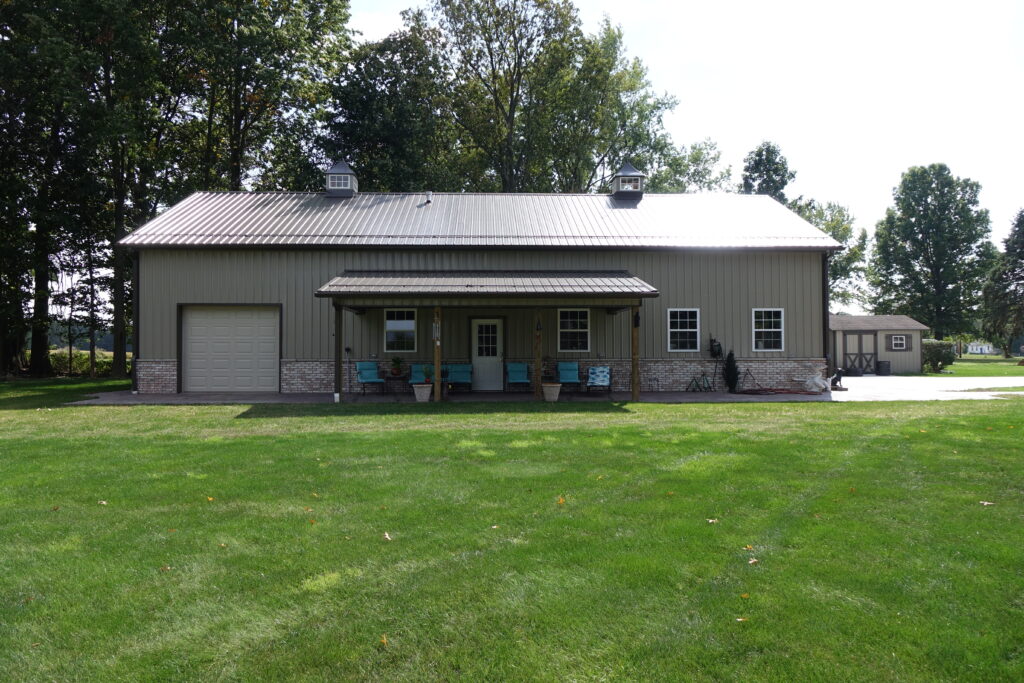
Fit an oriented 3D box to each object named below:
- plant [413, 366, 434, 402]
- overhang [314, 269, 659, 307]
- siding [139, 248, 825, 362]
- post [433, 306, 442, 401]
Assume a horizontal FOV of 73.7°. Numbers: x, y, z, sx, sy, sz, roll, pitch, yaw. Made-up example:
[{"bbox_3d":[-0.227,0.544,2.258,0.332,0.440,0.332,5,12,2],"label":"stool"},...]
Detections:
[{"bbox_3d":[-2.130,1.010,16.330,0.480,0.850,0.480,0,-1,-1],"label":"plant"},{"bbox_3d":[-0.610,-1.450,17.580,8.000,1.170,3.500,0,0,-1],"label":"overhang"},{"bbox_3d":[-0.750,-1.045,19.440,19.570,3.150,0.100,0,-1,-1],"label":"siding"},{"bbox_3d":[-1.780,0.300,16.340,0.145,2.290,0.145,0,-1,-1],"label":"post"}]

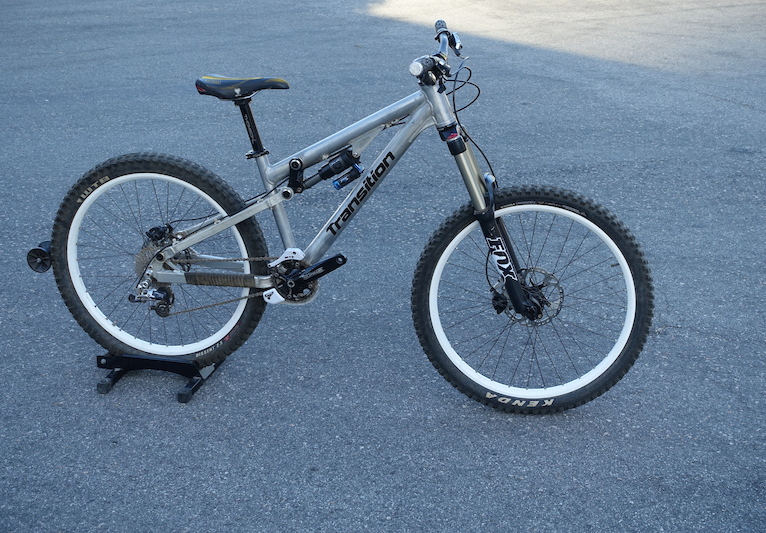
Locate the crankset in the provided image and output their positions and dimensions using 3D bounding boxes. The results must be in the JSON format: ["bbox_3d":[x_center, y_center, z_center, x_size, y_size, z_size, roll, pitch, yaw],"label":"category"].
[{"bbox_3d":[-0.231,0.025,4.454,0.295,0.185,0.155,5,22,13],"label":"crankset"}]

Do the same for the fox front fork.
[{"bbox_3d":[0.313,-0.128,4.264,0.115,0.565,0.175,-17,15,11],"label":"fox front fork"}]

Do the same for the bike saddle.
[{"bbox_3d":[-0.389,-0.499,4.310,0.270,0.075,0.140,5,22,13],"label":"bike saddle"}]

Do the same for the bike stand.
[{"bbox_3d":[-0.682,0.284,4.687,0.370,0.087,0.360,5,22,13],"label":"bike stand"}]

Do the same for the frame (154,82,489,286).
[{"bbox_3d":[-0.236,-0.234,4.372,0.900,0.625,0.170,5,22,13],"label":"frame"}]

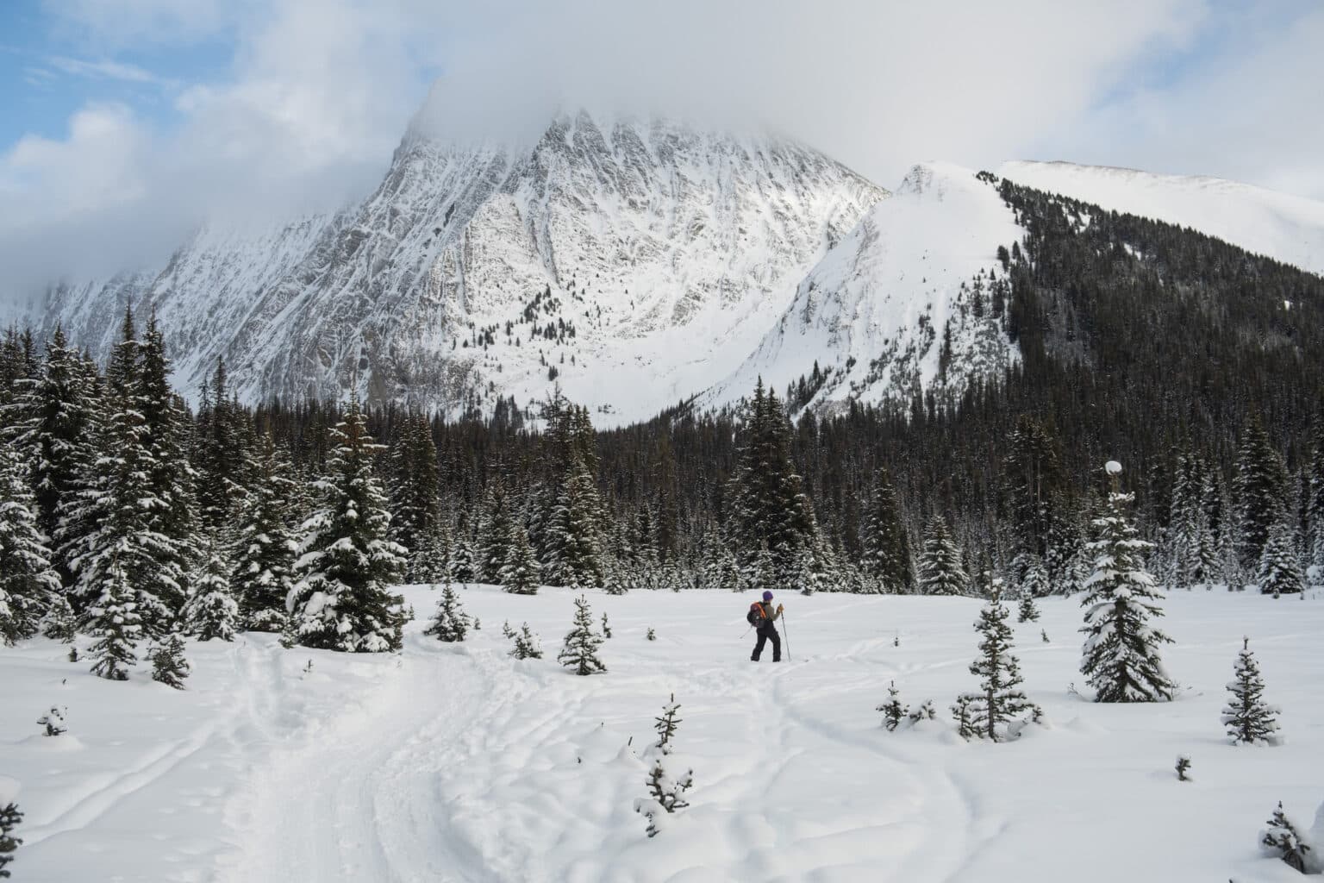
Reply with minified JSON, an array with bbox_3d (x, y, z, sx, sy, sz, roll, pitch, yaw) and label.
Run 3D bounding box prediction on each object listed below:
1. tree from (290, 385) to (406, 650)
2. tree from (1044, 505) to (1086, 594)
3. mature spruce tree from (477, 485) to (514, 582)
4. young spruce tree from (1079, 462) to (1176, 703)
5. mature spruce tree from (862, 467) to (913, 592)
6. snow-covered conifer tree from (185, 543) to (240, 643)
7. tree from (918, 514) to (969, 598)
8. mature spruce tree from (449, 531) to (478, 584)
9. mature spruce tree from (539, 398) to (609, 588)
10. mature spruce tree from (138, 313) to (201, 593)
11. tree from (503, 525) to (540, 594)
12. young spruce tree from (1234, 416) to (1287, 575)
[{"bbox_3d":[-8.149,2.014,31.817,3.115,6.798,3.115,1,-6,-14],"label":"tree"},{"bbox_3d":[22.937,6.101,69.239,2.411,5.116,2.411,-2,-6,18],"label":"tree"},{"bbox_3d":[-10.124,5.562,74.289,2.523,6.191,2.523,1,-5,-8],"label":"mature spruce tree"},{"bbox_3d":[7.940,2.368,20.888,1.641,4.035,1.641,-2,-6,21],"label":"young spruce tree"},{"bbox_3d":[14.384,5.622,77.412,3.220,7.970,3.120,0,-6,0],"label":"mature spruce tree"},{"bbox_3d":[-13.064,4.295,35.152,1.580,2.950,1.530,0,-6,0],"label":"snow-covered conifer tree"},{"bbox_3d":[15.476,6.268,67.205,2.798,4.393,2.798,-1,-5,13],"label":"tree"},{"bbox_3d":[-12.110,7.078,74.147,1.703,3.147,1.703,1,-5,-9],"label":"mature spruce tree"},{"bbox_3d":[-5.878,3.387,80.655,4.640,12.670,4.500,0,-6,0],"label":"mature spruce tree"},{"bbox_3d":[-19.338,0.797,47.613,2.640,11.860,2.560,0,-6,0],"label":"mature spruce tree"},{"bbox_3d":[-7.767,6.511,67.180,2.227,3.848,2.227,1,-5,-7],"label":"tree"},{"bbox_3d":[43.743,4.264,88.634,3.830,12.250,3.710,0,-6,0],"label":"young spruce tree"}]

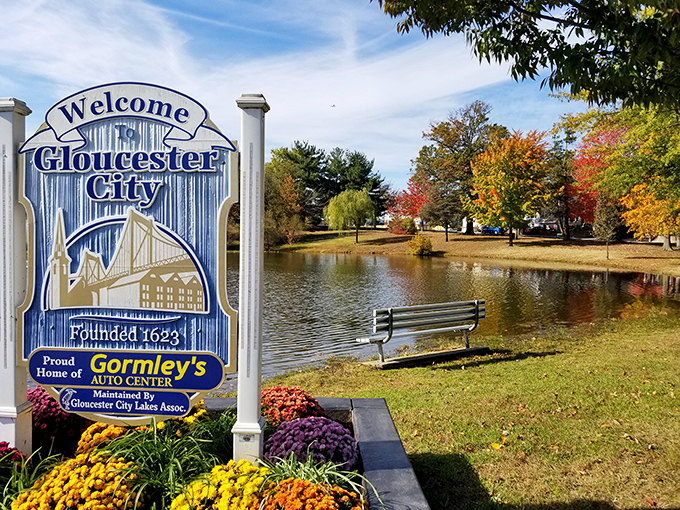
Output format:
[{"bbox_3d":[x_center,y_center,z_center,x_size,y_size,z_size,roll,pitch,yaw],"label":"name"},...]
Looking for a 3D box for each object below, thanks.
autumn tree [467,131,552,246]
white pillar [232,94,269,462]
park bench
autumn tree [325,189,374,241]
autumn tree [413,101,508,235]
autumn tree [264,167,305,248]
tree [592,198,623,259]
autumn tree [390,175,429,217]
[{"bbox_3d":[21.905,-8.594,66.000,11.631,14.991,11.631,0,2,0],"label":"autumn tree"},{"bbox_3d":[-0.587,0.202,3.330,0.190,2.470,0.190,0,2,5],"label":"white pillar"},{"bbox_3d":[1.402,1.226,8.499,2.372,0.870,0.540,-1,3,-32],"label":"park bench"},{"bbox_3d":[1.508,-5.880,77.000,7.689,8.293,7.689,0,2,0],"label":"autumn tree"},{"bbox_3d":[18.175,-13.326,78.000,15.120,20.542,14.364,0,2,0],"label":"autumn tree"},{"bbox_3d":[-8.444,-6.755,75.000,6.462,11.895,6.462,0,2,0],"label":"autumn tree"},{"bbox_3d":[23.571,-2.423,45.000,2.643,5.639,2.643,0,2,0],"label":"tree"},{"bbox_3d":[11.619,-8.672,86.000,6.904,9.767,6.904,0,2,0],"label":"autumn tree"}]

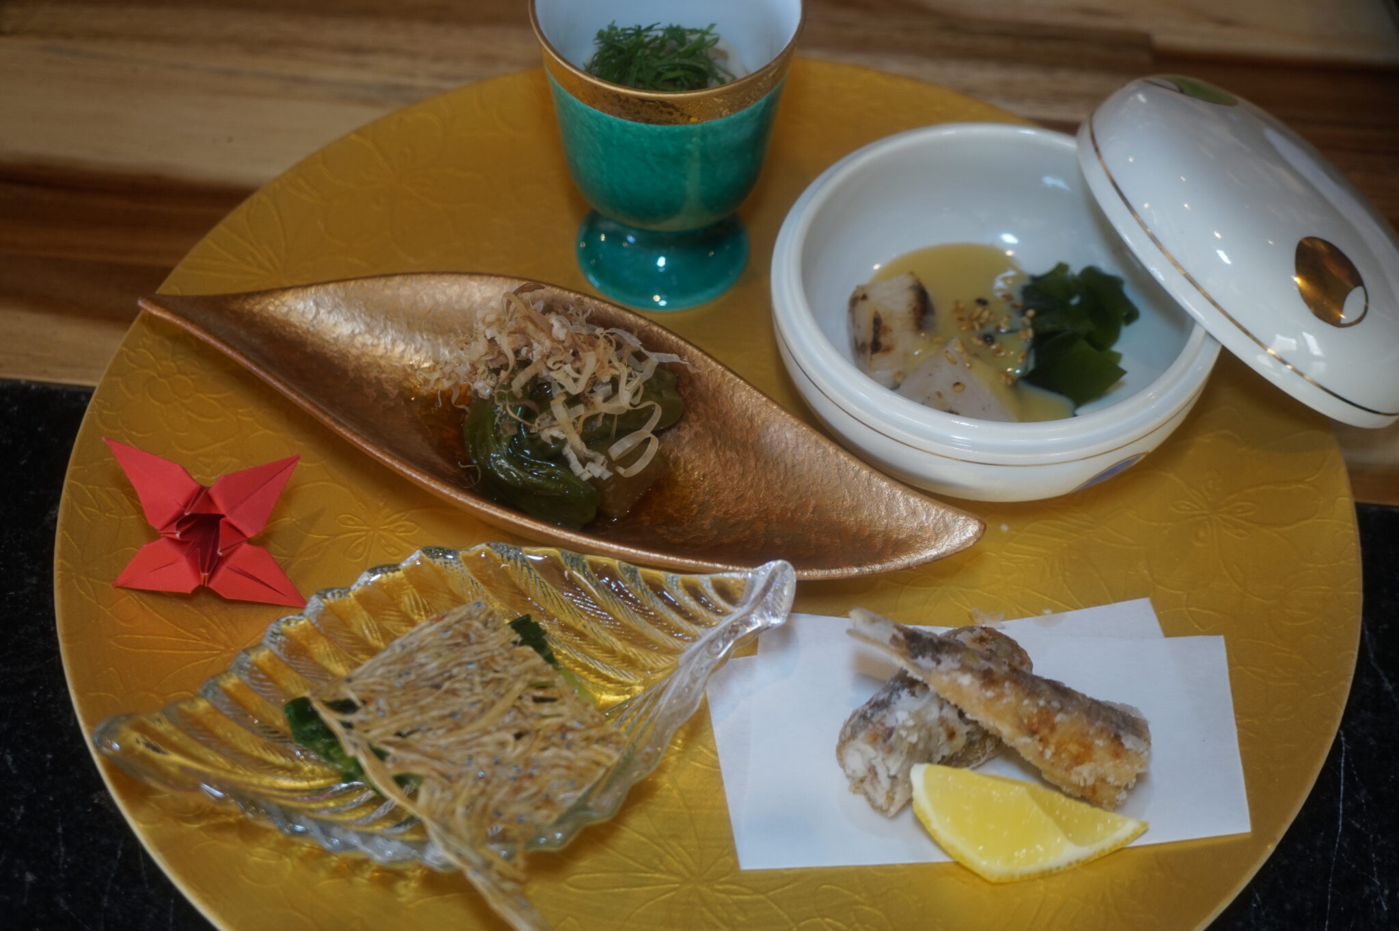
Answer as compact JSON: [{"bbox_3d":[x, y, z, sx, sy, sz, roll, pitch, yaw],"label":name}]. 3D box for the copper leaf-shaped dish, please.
[{"bbox_3d":[-0.039,-0.004,0.446,0.223,0.035,0.071,20,55,14],"label":"copper leaf-shaped dish"}]

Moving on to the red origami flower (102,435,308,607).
[{"bbox_3d":[-0.123,0.017,0.438,0.054,0.021,0.050,-3,53,-3],"label":"red origami flower"}]

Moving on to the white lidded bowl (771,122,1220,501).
[{"bbox_3d":[0.075,-0.035,0.463,0.116,0.047,0.116,0,53,0],"label":"white lidded bowl"}]

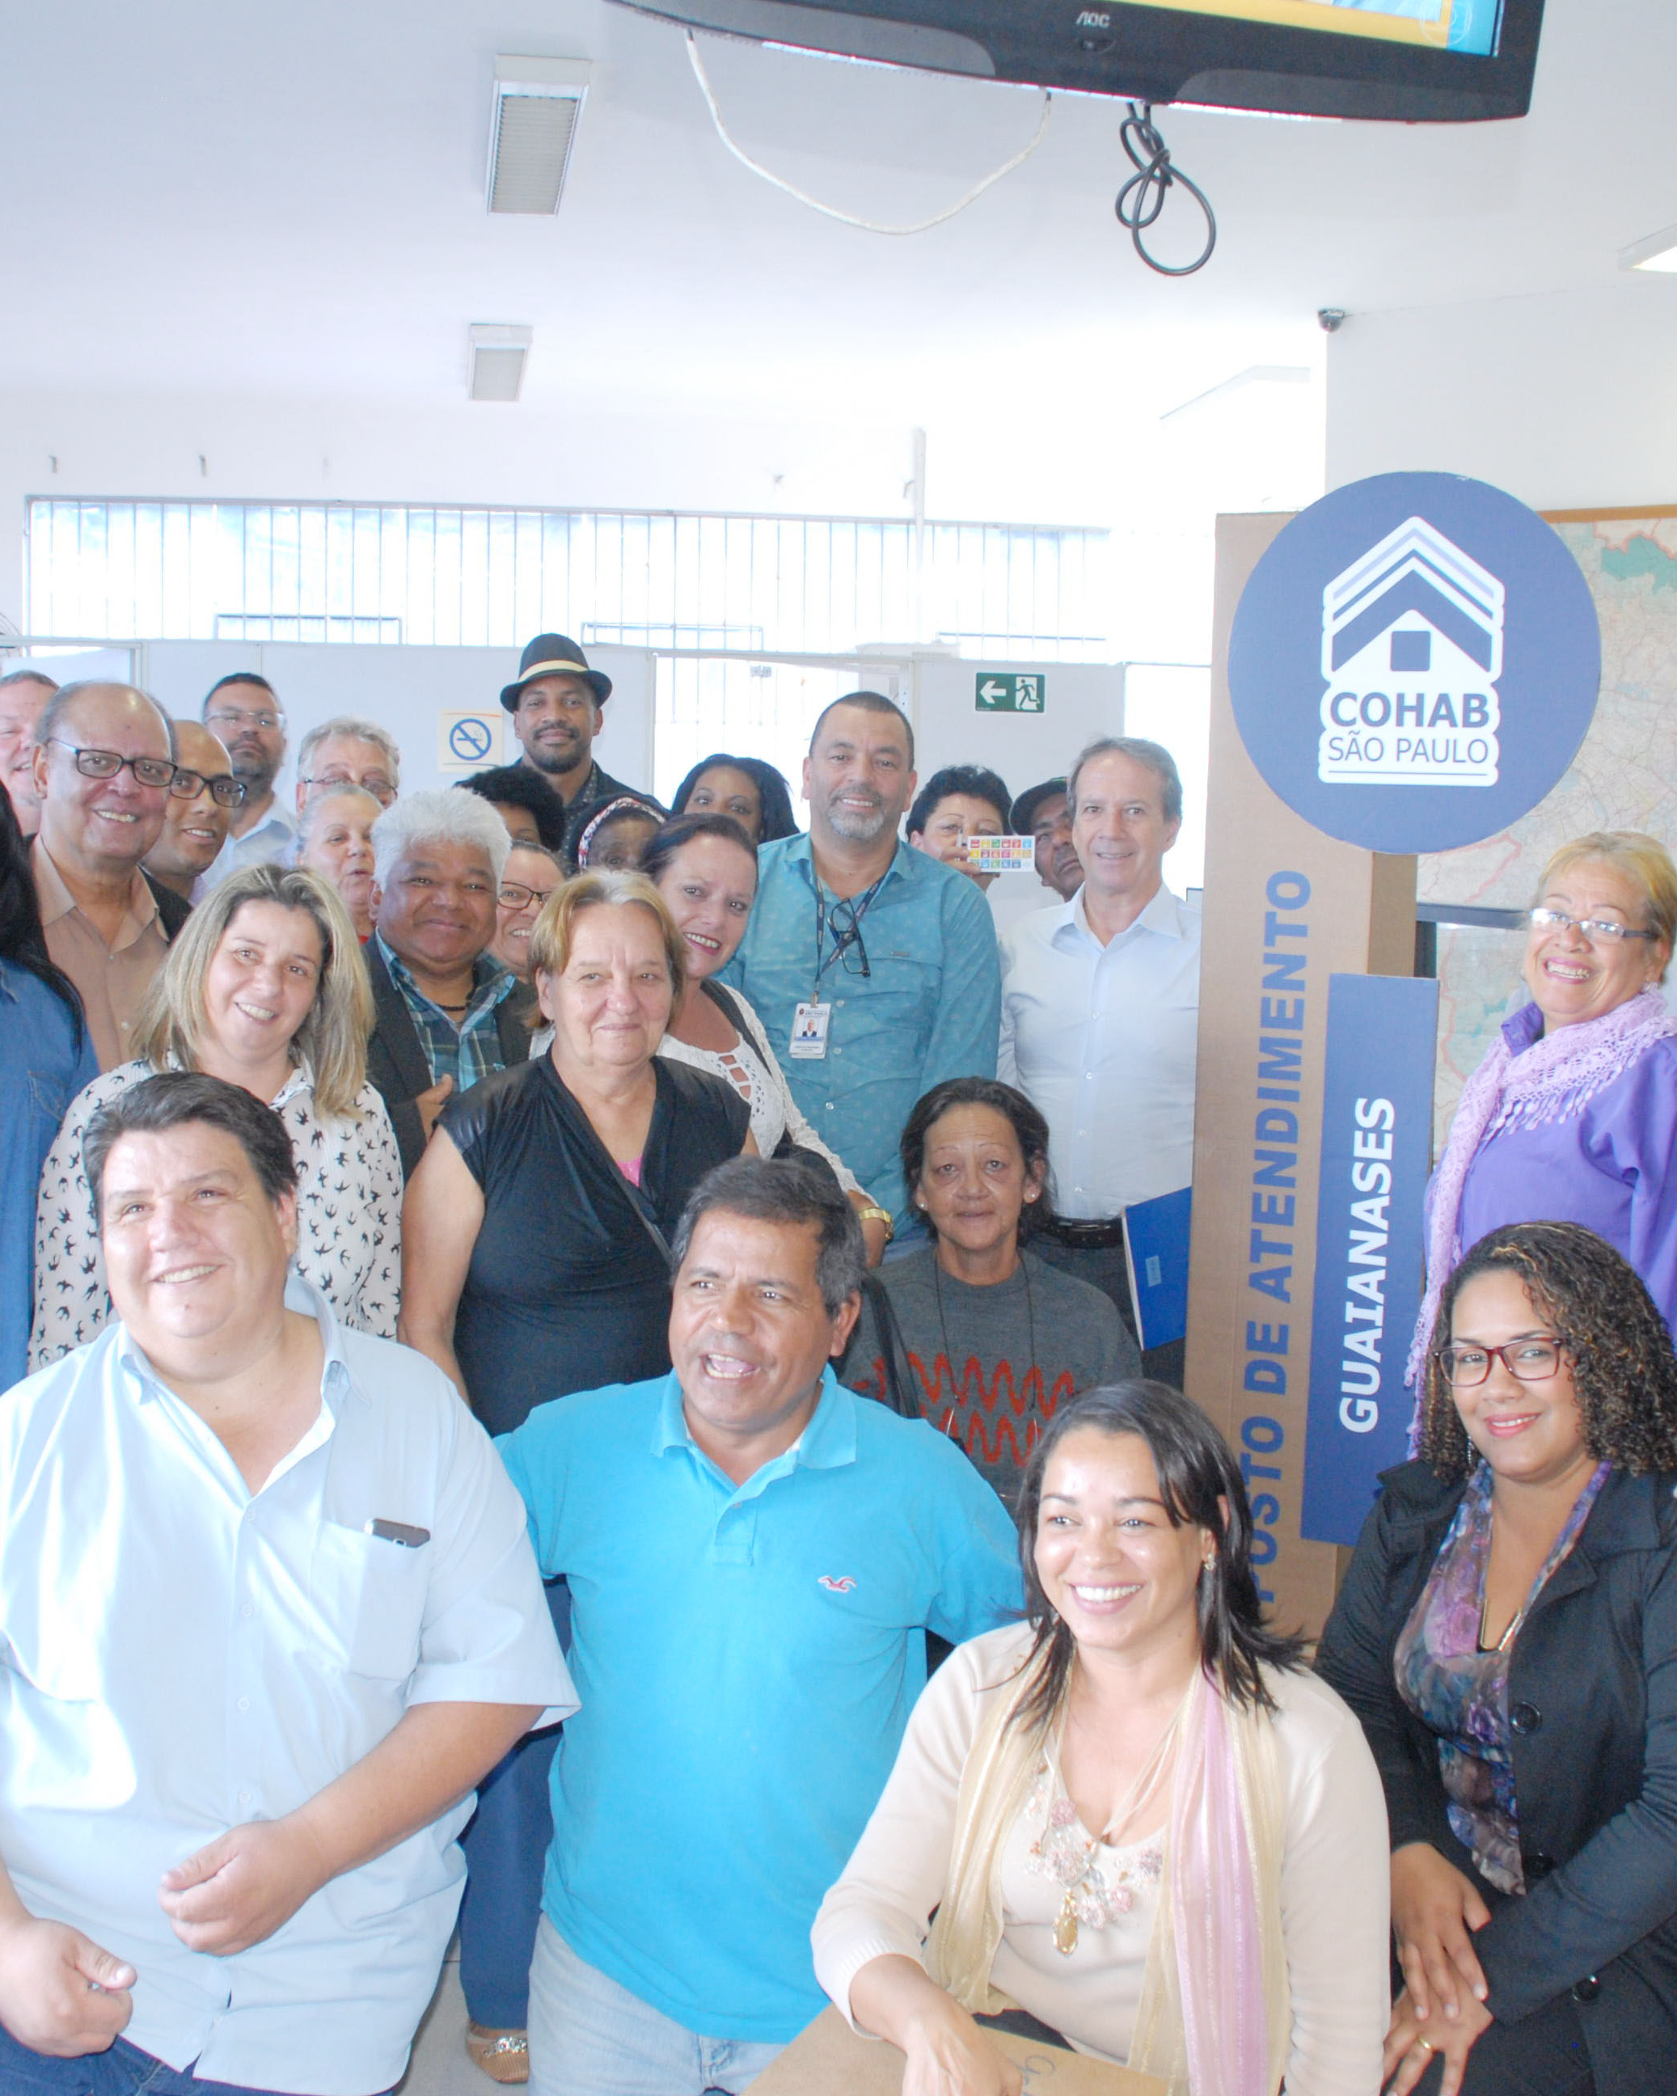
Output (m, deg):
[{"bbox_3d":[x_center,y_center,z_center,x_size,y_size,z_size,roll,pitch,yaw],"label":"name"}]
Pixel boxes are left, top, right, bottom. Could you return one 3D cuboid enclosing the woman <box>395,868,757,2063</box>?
[{"bbox_3d":[-0.306,0.532,2.817,0.480,1.483,0.340,0,5,-7],"label":"woman"}]

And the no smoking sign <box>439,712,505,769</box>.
[{"bbox_3d":[-1.171,-0.983,7.500,0.205,0.200,0.005,0,5,-10],"label":"no smoking sign"}]

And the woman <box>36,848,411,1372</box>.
[{"bbox_3d":[-0.751,0.522,2.887,0.480,1.483,0.340,-1,5,-18],"label":"woman"}]

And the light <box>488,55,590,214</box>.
[{"bbox_3d":[-0.853,-2.528,6.562,0.240,0.070,1.250,0,5,-10],"label":"light"}]

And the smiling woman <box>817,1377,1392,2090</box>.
[{"bbox_3d":[0.222,0.818,2.029,0.540,1.067,0.620,2,5,15],"label":"smiling woman"}]

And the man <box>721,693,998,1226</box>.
[{"bbox_3d":[0.035,0.326,3.679,0.510,1.745,0.330,1,5,7],"label":"man"}]

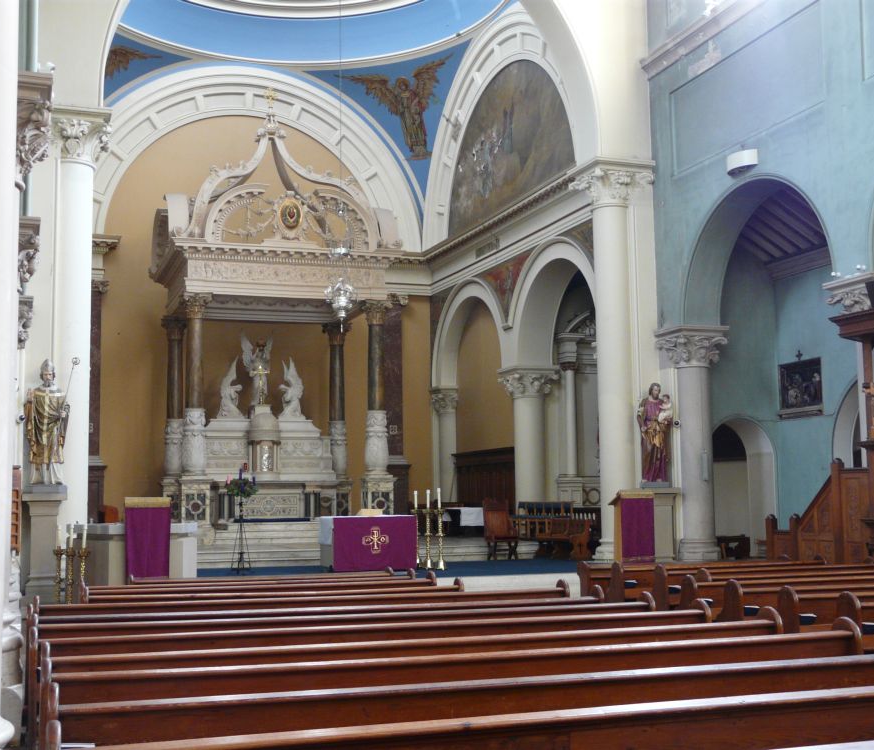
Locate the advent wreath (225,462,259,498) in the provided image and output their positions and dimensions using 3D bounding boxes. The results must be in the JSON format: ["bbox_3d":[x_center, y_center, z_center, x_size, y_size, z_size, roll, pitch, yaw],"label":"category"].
[{"bbox_3d":[-3.358,1.851,19.981,0.570,0.540,0.570,2,-6,-19],"label":"advent wreath"}]

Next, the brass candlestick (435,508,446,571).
[{"bbox_3d":[0.044,2.829,19.830,0.170,1.030,0.170,2,-6,-19],"label":"brass candlestick"}]

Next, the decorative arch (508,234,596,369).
[{"bbox_3d":[2.845,-1.703,25.453,0.800,2.700,5.100,2,-6,-19],"label":"decorative arch"}]

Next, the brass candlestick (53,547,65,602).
[{"bbox_3d":[-5.216,2.902,15.969,0.190,1.060,0.190,2,-6,-19],"label":"brass candlestick"}]

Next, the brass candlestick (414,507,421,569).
[{"bbox_3d":[-0.339,2.908,20.718,0.190,1.050,0.190,0,-6,0],"label":"brass candlestick"}]

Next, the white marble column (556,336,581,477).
[{"bbox_3d":[3.222,0.750,27.788,0.450,3.300,0.450,2,-6,-19],"label":"white marble column"}]

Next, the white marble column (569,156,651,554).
[{"bbox_3d":[3.478,-0.322,22.672,1.080,7.800,1.080,2,-6,-19],"label":"white marble column"}]

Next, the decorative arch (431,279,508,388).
[{"bbox_3d":[1.106,-1.209,30.594,0.800,2.700,5.400,2,-6,-19],"label":"decorative arch"}]

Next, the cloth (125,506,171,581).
[{"bbox_3d":[-4.218,2.477,16.897,0.650,1.060,0.070,2,-6,-19],"label":"cloth"}]

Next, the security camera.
[{"bbox_3d":[5.126,-3.578,19.538,0.270,0.310,0.500,2,-6,-19],"label":"security camera"}]

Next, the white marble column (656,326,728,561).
[{"bbox_3d":[4.965,1.345,22.325,1.020,4.400,1.020,2,-6,-19],"label":"white marble column"}]

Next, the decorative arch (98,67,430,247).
[{"bbox_3d":[-5.102,-5.893,31.383,9.900,4.950,0.500,2,-6,-19],"label":"decorative arch"}]

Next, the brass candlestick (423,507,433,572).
[{"bbox_3d":[-0.129,2.828,20.001,0.190,1.060,0.190,2,-6,-19],"label":"brass candlestick"}]

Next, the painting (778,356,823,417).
[{"bbox_3d":[7.099,0.247,22.623,0.120,1.020,1.350,2,-6,-19],"label":"painting"}]

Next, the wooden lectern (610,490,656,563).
[{"bbox_3d":[3.625,2.827,21.454,0.700,1.300,0.460,2,-6,-19],"label":"wooden lectern"}]

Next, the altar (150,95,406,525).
[{"bbox_3d":[-4.085,-1.863,28.477,5.300,10.660,5.300,2,-6,-19],"label":"altar"}]

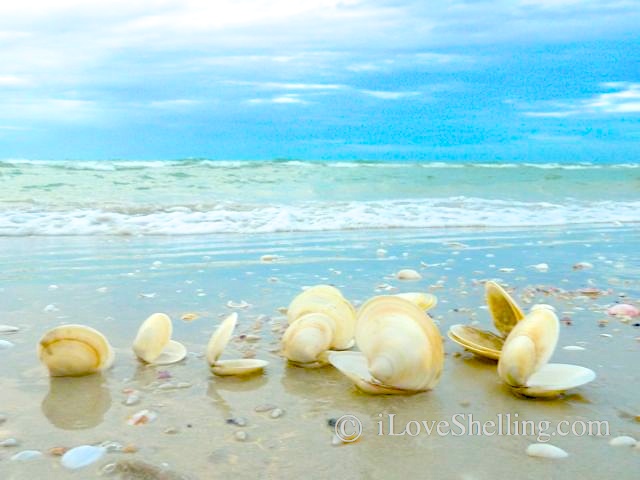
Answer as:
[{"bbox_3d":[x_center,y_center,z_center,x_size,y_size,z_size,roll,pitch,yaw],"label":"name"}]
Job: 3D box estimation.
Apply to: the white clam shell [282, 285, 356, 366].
[{"bbox_3d":[0.000,0.063,0.367,0.059,0.061,0.058,0,10,0],"label":"white clam shell"}]

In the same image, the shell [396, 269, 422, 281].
[{"bbox_3d":[0.123,0.048,0.635,0.035,0.015,0.028,0,10,0],"label":"shell"}]

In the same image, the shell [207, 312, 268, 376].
[{"bbox_3d":[-0.061,0.076,0.342,0.044,0.045,0.040,-1,10,-6],"label":"shell"}]

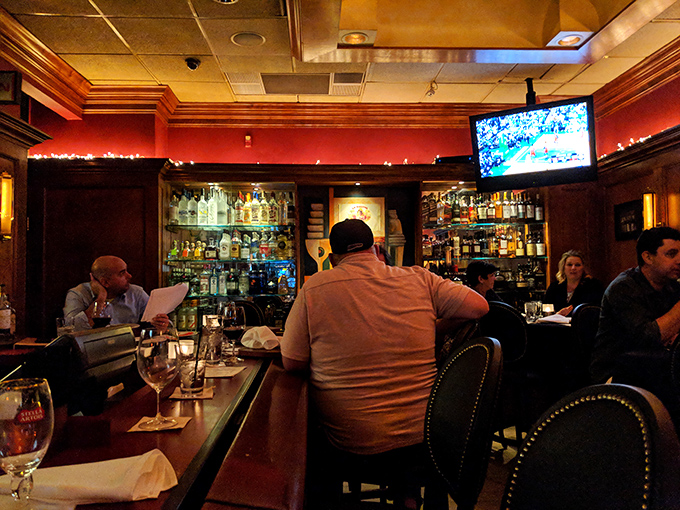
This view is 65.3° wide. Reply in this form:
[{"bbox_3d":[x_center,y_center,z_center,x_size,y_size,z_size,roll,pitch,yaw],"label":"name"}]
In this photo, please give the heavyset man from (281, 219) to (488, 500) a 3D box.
[{"bbox_3d":[0.190,0.515,2.300,0.820,1.320,0.700,0,-2,-3],"label":"heavyset man"}]

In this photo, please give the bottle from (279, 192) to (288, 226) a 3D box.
[{"bbox_3d":[-0.543,-0.444,5.093,0.084,0.313,0.084,0,-2,-2],"label":"bottle"}]

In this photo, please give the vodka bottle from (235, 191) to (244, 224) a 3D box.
[{"bbox_3d":[-0.958,-0.449,5.072,0.083,0.320,0.083,0,-2,-2],"label":"vodka bottle"}]

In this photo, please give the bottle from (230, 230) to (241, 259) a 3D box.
[{"bbox_3d":[-1.006,-0.097,5.120,0.088,0.280,0.084,-1,-2,-2],"label":"bottle"}]

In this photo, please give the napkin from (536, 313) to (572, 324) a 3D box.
[{"bbox_3d":[1.559,0.470,3.864,0.240,0.050,0.210,-1,-2,22],"label":"napkin"}]

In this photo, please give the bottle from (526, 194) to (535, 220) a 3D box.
[{"bbox_3d":[1.873,-0.457,5.210,0.080,0.285,0.080,-1,-2,-2],"label":"bottle"}]

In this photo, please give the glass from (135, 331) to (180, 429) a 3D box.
[{"bbox_3d":[-0.431,0.291,1.262,0.101,0.218,0.101,0,-2,-3],"label":"glass"}]

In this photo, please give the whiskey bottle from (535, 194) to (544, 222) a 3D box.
[{"bbox_3d":[1.965,-0.458,5.218,0.084,0.285,0.084,0,-2,-2],"label":"whiskey bottle"}]

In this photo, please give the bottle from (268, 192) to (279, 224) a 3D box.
[{"bbox_3d":[-0.652,-0.453,5.200,0.086,0.310,0.086,0,-2,-3],"label":"bottle"}]

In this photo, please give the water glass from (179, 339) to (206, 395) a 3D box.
[{"bbox_3d":[-0.436,0.331,1.577,0.082,0.150,0.082,-1,-1,-3],"label":"water glass"}]

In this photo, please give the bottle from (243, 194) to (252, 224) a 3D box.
[{"bbox_3d":[-0.883,-0.442,5.076,0.081,0.306,0.081,0,-2,-2],"label":"bottle"}]

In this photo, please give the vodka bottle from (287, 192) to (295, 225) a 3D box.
[{"bbox_3d":[-0.478,-0.448,5.147,0.080,0.315,0.080,-1,-1,-3],"label":"vodka bottle"}]

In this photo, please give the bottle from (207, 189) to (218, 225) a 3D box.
[{"bbox_3d":[-1.227,-0.465,5.113,0.090,0.350,0.088,-1,-1,-3],"label":"bottle"}]

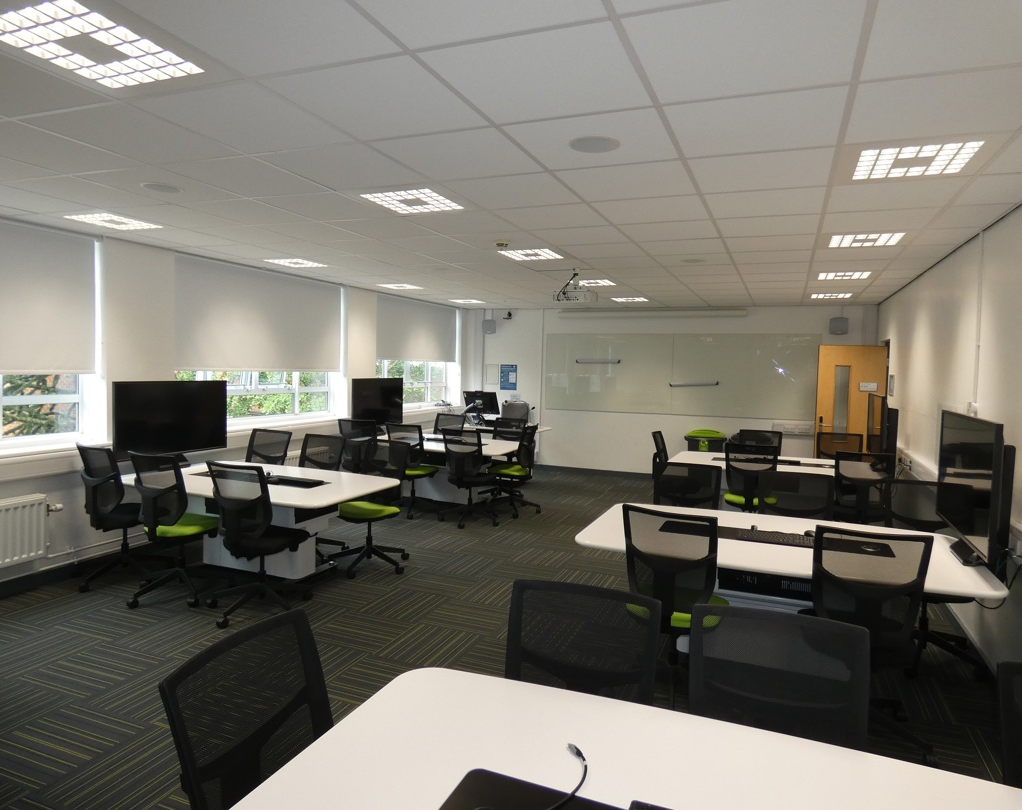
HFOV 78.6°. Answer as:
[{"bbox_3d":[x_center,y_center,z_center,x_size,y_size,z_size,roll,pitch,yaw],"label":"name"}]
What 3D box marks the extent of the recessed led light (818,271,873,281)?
[{"bbox_3d":[3.127,-1.213,5.849,0.430,0.040,0.440,4,5,24],"label":"recessed led light"}]

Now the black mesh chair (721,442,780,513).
[{"bbox_3d":[2.454,0.903,6.447,0.620,1.020,0.640,4,5,24],"label":"black mesh chair"}]

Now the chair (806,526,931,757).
[{"bbox_3d":[1.617,1.029,2.890,0.630,1.000,0.630,3,4,23],"label":"chair"}]

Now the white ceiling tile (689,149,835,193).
[{"bbox_3d":[1.147,-1.072,2.870,0.590,0.020,0.590,3,4,22],"label":"white ceiling tile"}]

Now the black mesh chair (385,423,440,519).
[{"bbox_3d":[-1.143,0.729,7.203,0.620,1.020,0.640,3,4,20],"label":"black mesh chair"}]

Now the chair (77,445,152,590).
[{"bbox_3d":[-2.891,0.798,4.677,0.620,1.040,0.630,4,5,31],"label":"chair"}]

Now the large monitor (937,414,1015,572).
[{"bbox_3d":[2.503,0.394,3.410,0.080,0.640,1.030,4,5,23],"label":"large monitor"}]

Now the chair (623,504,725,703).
[{"bbox_3d":[0.899,1.055,3.396,0.620,1.050,0.630,3,4,22],"label":"chair"}]

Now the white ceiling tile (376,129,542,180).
[{"bbox_3d":[-0.217,-1.086,2.706,0.600,0.025,0.600,4,5,23],"label":"white ceiling tile"}]

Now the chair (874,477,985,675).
[{"bbox_3d":[2.555,1.039,3.797,0.620,1.030,0.650,3,4,15],"label":"chair"}]

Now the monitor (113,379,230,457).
[{"bbox_3d":[-2.932,0.114,5.486,0.080,0.645,1.130,3,4,22],"label":"monitor"}]

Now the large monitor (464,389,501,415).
[{"bbox_3d":[-0.443,-0.027,9.500,0.555,0.345,0.060,1,22,27],"label":"large monitor"}]

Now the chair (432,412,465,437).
[{"bbox_3d":[-0.878,0.642,7.857,0.630,1.000,0.630,3,4,28],"label":"chair"}]

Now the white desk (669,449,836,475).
[{"bbox_3d":[2.772,0.988,6.630,2.070,0.730,1.220,3,4,19],"label":"white desk"}]

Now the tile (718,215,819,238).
[{"bbox_3d":[1.609,-1.116,3.898,0.600,0.020,0.600,4,5,24],"label":"tile"}]

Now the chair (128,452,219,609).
[{"bbox_3d":[-2.322,0.833,4.384,0.630,1.000,0.630,3,4,26],"label":"chair"}]

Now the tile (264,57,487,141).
[{"bbox_3d":[-0.448,-1.050,2.161,0.595,0.022,0.595,3,4,23],"label":"tile"}]

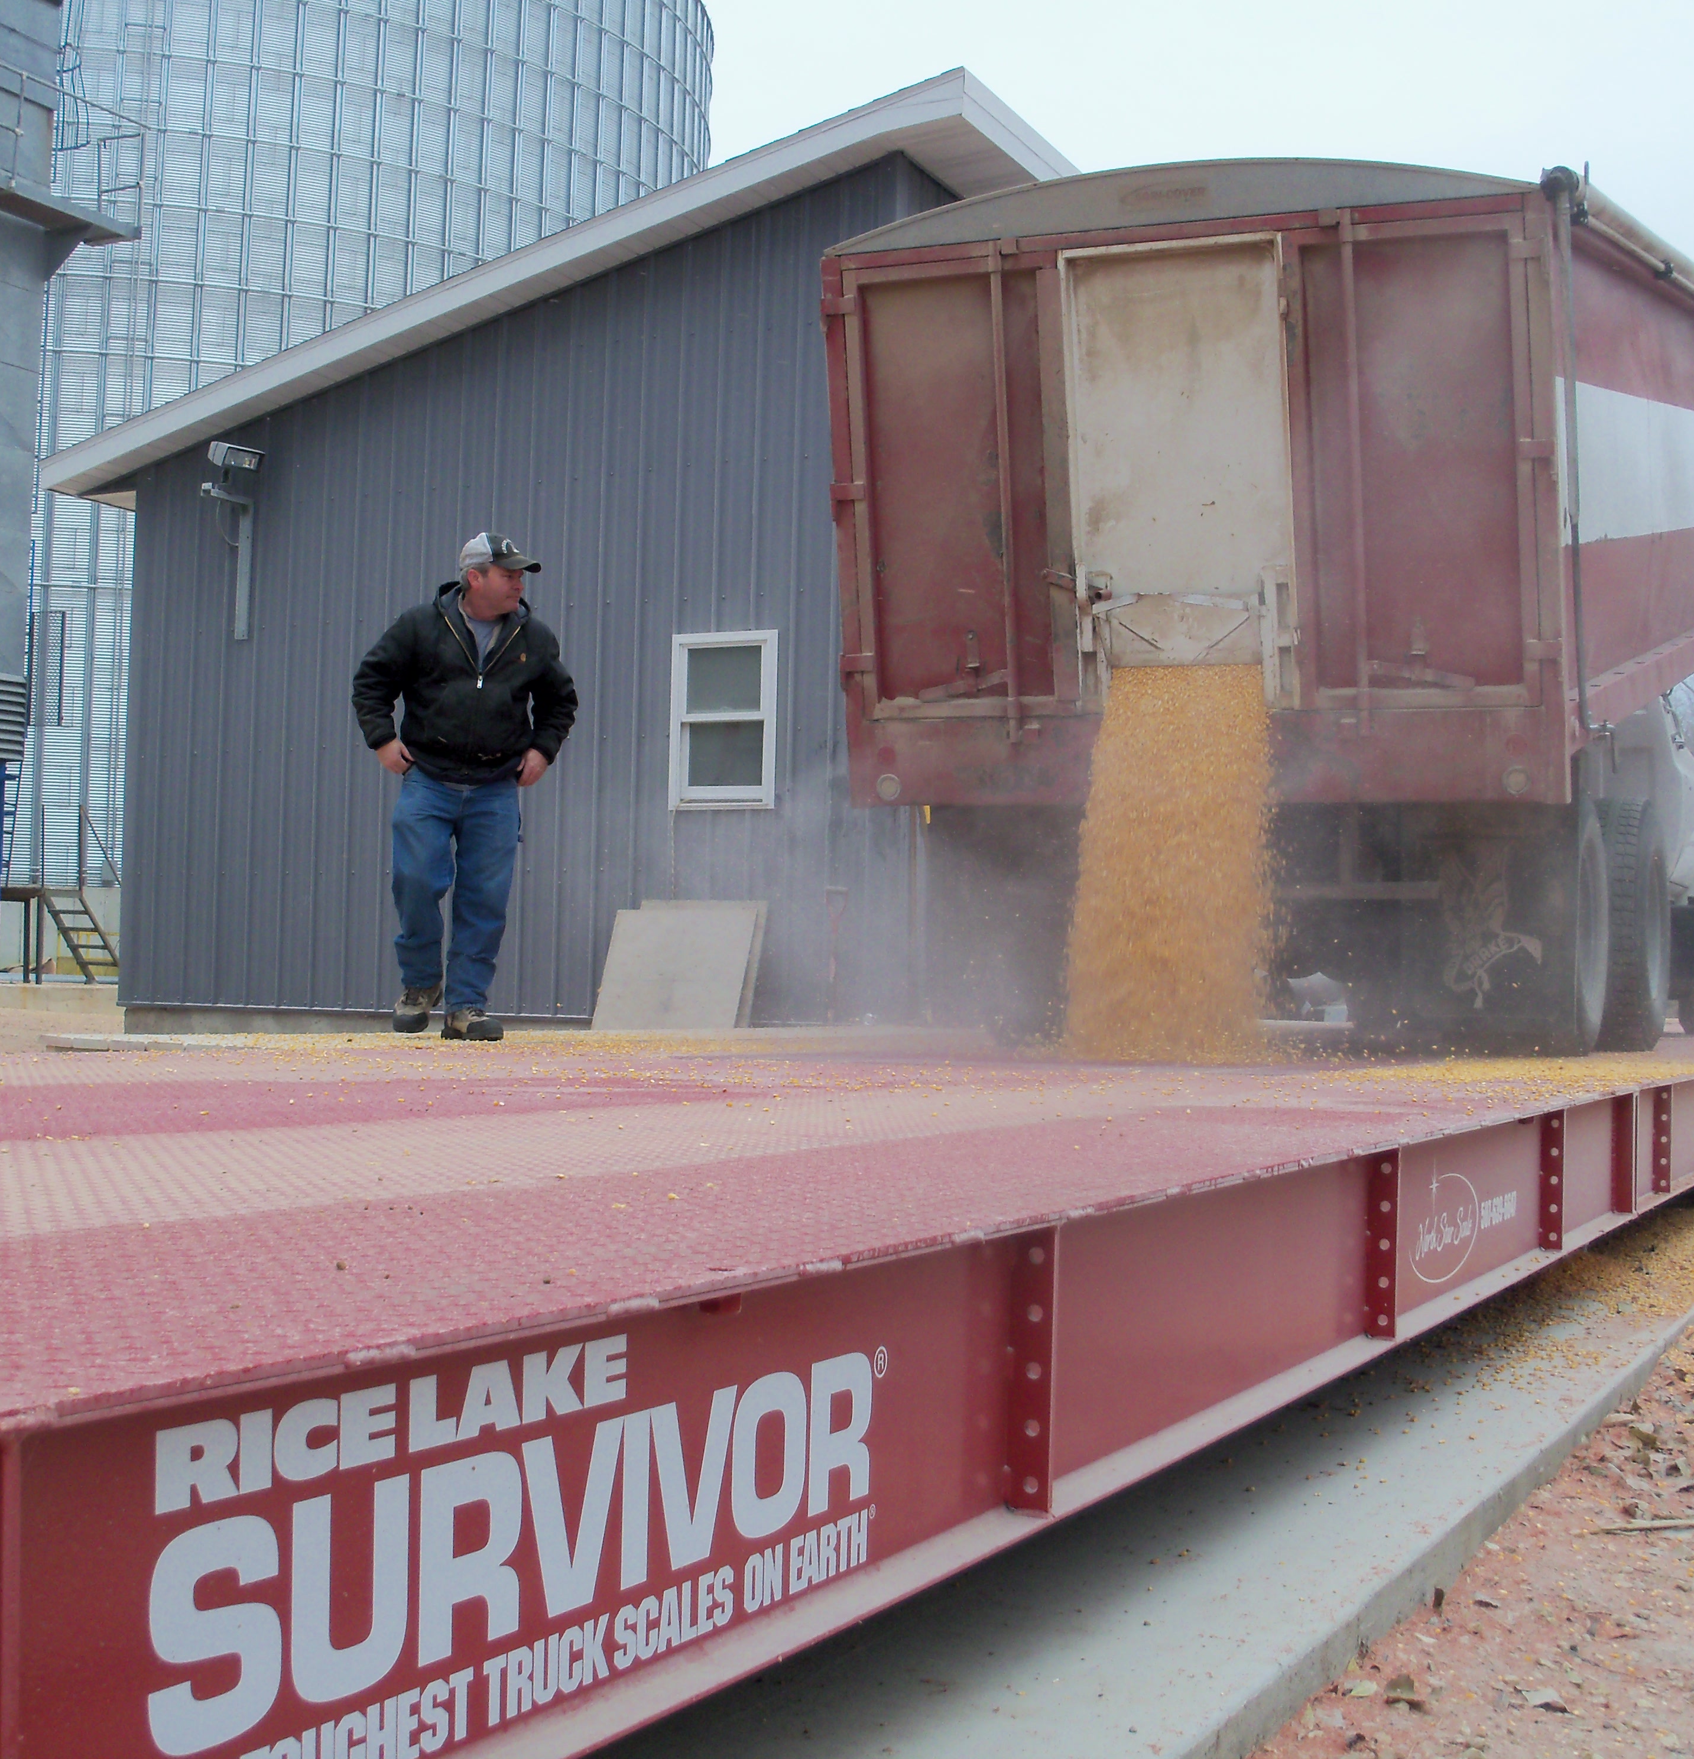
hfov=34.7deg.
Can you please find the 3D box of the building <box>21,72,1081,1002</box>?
[{"bbox_3d":[-0.840,-1.471,17.760,5.800,5.080,6.500,0,-2,23],"label":"building"}]

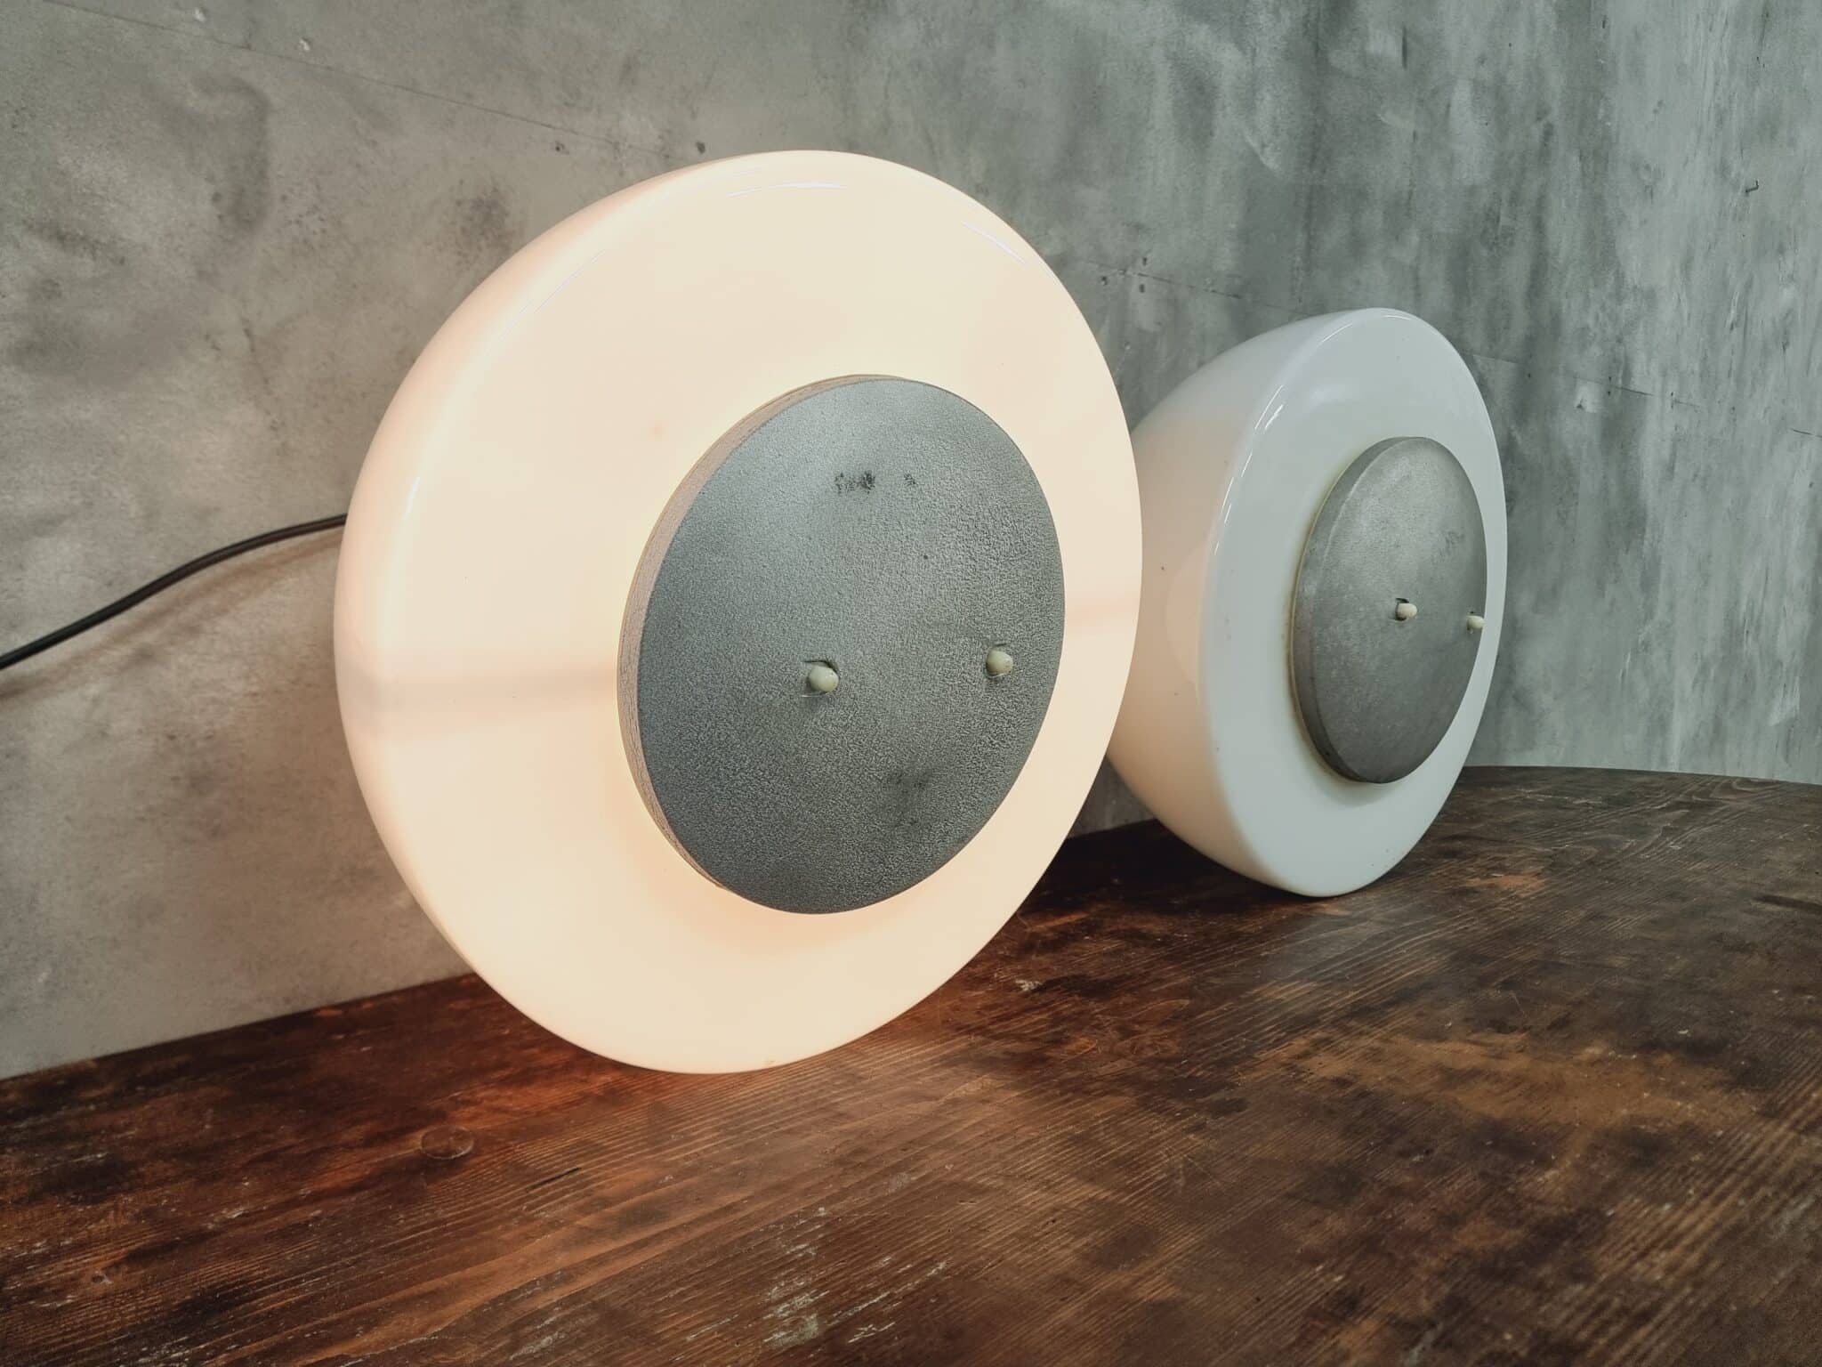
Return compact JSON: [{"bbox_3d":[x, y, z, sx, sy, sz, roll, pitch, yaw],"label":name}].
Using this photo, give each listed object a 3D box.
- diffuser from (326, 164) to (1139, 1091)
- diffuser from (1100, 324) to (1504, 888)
[{"bbox_3d":[-0.070,-0.031,0.560,0.370,0.370,0.187,-5,17,-41],"label":"diffuser"},{"bbox_3d":[0.250,-0.054,0.850,0.370,0.370,0.187,-5,10,-41],"label":"diffuser"}]

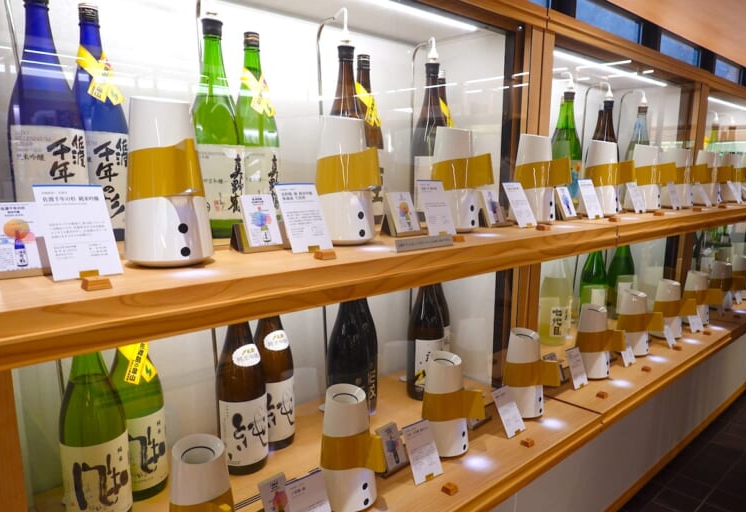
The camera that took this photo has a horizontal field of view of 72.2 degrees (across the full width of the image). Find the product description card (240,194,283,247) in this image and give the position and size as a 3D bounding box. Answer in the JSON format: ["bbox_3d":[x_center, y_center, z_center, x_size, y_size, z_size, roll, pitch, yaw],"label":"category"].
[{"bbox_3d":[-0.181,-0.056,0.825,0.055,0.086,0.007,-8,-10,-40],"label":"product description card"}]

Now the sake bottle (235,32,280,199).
[{"bbox_3d":[-0.252,-0.258,1.093,0.105,0.405,0.105,-8,12,-40],"label":"sake bottle"}]

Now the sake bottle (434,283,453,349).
[{"bbox_3d":[0.178,0.175,1.538,0.105,0.402,0.105,-8,12,-40],"label":"sake bottle"}]

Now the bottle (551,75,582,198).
[{"bbox_3d":[0.667,-0.376,1.765,0.105,0.420,0.105,-8,12,-40],"label":"bottle"}]

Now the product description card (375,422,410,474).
[{"bbox_3d":[0.040,0.406,1.083,0.054,0.089,0.007,-8,-12,-41],"label":"product description card"}]

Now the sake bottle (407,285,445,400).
[{"bbox_3d":[0.148,0.190,1.435,0.105,0.405,0.105,0,9,0],"label":"sake bottle"}]

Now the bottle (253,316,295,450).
[{"bbox_3d":[-0.243,0.253,1.217,0.105,0.402,0.105,-8,12,-40],"label":"bottle"}]

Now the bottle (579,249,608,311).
[{"bbox_3d":[0.913,0.111,2.114,0.105,0.405,0.105,-8,12,-40],"label":"bottle"}]

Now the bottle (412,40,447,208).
[{"bbox_3d":[0.154,-0.307,1.330,0.105,0.420,0.105,0,9,0],"label":"bottle"}]

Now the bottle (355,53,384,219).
[{"bbox_3d":[-0.024,-0.290,1.281,0.105,0.402,0.105,0,9,0],"label":"bottle"}]

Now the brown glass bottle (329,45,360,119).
[{"bbox_3d":[-0.061,-0.275,1.199,0.105,0.405,0.105,-8,12,-40],"label":"brown glass bottle"}]

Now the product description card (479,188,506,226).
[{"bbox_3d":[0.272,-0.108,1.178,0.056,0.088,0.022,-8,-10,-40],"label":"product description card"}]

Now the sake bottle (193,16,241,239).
[{"bbox_3d":[-0.306,-0.244,1.001,0.105,0.407,0.105,-8,12,-40],"label":"sake bottle"}]

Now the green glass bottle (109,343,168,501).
[{"bbox_3d":[-0.478,0.282,1.033,0.105,0.402,0.105,-8,12,-40],"label":"green glass bottle"}]

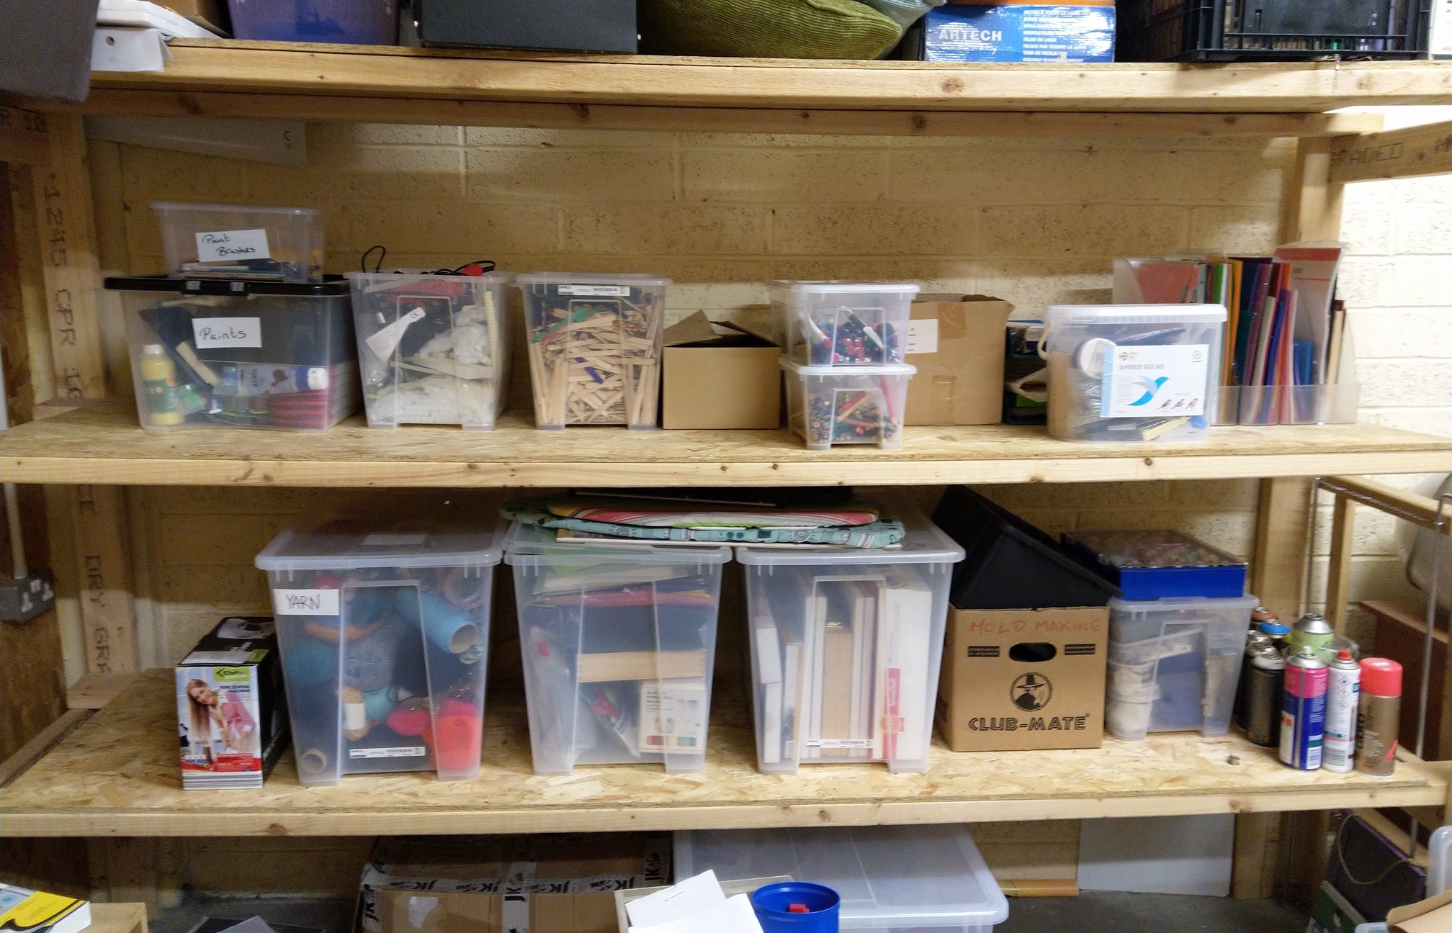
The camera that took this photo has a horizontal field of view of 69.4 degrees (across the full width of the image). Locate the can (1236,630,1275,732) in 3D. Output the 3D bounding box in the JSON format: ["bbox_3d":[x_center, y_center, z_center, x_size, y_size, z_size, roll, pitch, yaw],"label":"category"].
[{"bbox_3d":[1.021,0.407,2.035,0.066,0.195,0.066,0,10,0],"label":"can"}]

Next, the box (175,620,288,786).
[{"bbox_3d":[-0.864,0.415,1.882,0.131,0.218,0.263,-1,10,-8],"label":"box"}]

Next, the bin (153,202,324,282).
[{"bbox_3d":[-0.931,-0.426,2.017,0.280,0.140,0.190,-2,9,-13],"label":"bin"}]

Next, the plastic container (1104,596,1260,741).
[{"bbox_3d":[0.838,0.344,2.120,0.282,0.286,0.390,0,10,-3],"label":"plastic container"}]

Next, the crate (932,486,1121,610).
[{"bbox_3d":[0.568,0.223,2.116,0.260,0.180,0.370,31,6,-6],"label":"crate"}]

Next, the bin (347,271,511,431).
[{"bbox_3d":[-0.545,-0.236,2.030,0.277,0.282,0.385,0,10,-6],"label":"bin"}]

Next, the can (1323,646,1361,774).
[{"bbox_3d":[1.108,0.438,1.887,0.052,0.216,0.052,1,10,0],"label":"can"}]

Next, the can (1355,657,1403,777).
[{"bbox_3d":[1.143,0.437,1.845,0.064,0.204,0.064,0,10,0],"label":"can"}]

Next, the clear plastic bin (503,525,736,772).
[{"bbox_3d":[-0.192,0.292,2.035,0.386,0.422,0.560,0,10,-3],"label":"clear plastic bin"}]

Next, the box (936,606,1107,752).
[{"bbox_3d":[0.559,0.371,2.110,0.283,0.275,0.340,0,8,-2],"label":"box"}]

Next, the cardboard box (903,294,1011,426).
[{"bbox_3d":[0.422,-0.218,2.095,0.207,0.239,0.220,0,10,-3],"label":"cardboard box"}]

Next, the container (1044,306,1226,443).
[{"bbox_3d":[0.718,-0.175,1.888,0.295,0.240,0.205,1,10,0],"label":"container"}]

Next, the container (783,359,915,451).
[{"bbox_3d":[0.199,-0.112,1.787,0.190,0.140,0.280,0,8,-4],"label":"container"}]

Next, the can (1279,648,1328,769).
[{"bbox_3d":[1.052,0.434,1.907,0.067,0.216,0.067,1,10,0],"label":"can"}]

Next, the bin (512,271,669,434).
[{"bbox_3d":[-0.256,-0.225,2.067,0.280,0.280,0.390,0,8,-5],"label":"bin"}]

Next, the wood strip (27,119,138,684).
[{"bbox_3d":[-1.336,-0.130,2.202,0.100,1.170,0.046,0,10,-3],"label":"wood strip"}]

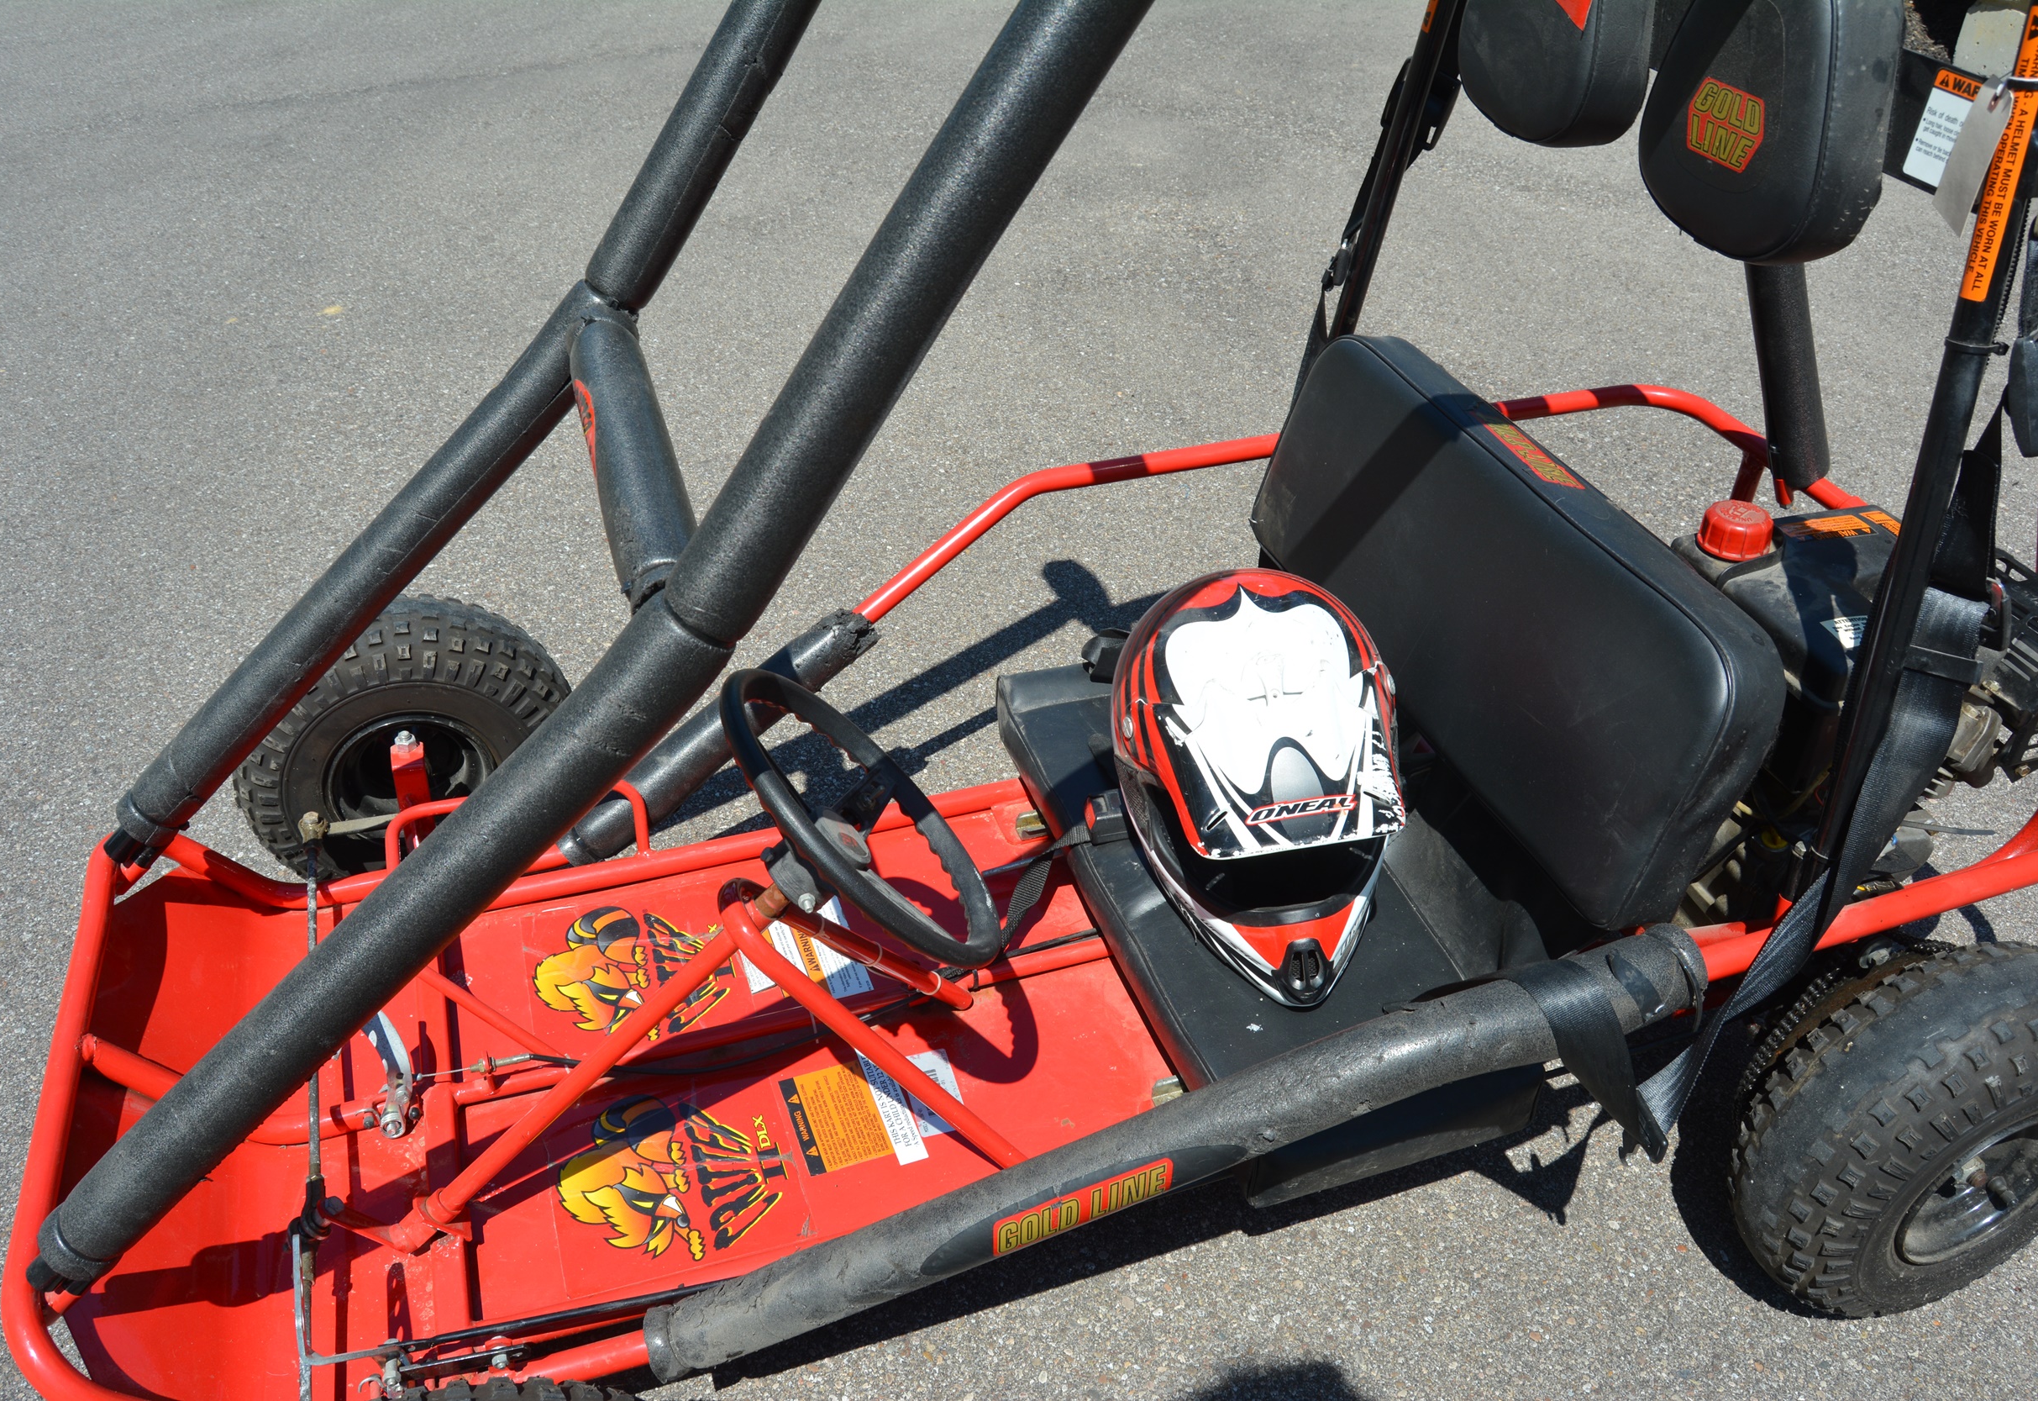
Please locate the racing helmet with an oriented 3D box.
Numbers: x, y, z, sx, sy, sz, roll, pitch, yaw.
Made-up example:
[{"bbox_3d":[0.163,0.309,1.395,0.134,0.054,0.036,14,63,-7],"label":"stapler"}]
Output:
[{"bbox_3d":[0.220,0.053,1.372,0.250,0.275,0.360,-6,36,-11],"label":"racing helmet"}]

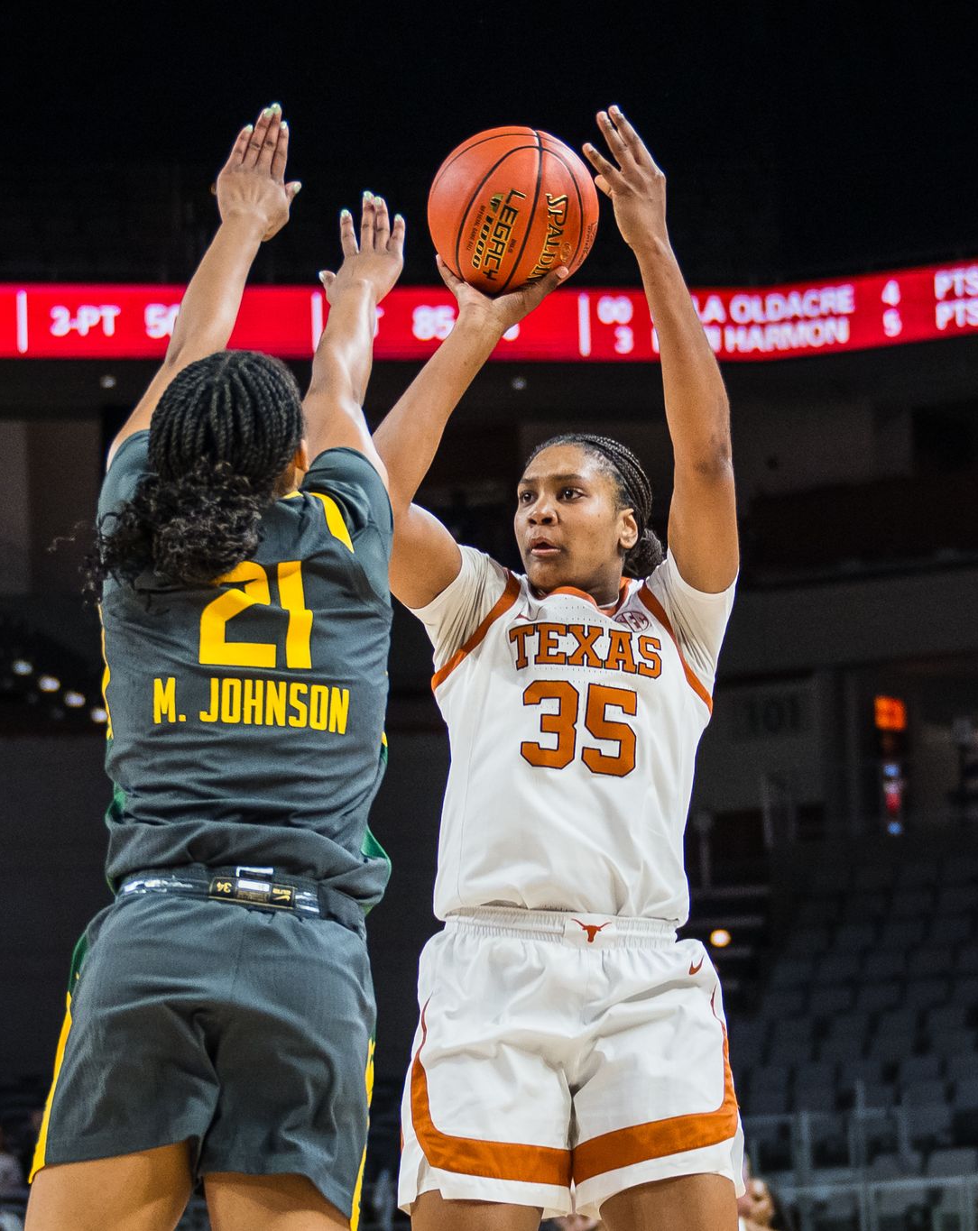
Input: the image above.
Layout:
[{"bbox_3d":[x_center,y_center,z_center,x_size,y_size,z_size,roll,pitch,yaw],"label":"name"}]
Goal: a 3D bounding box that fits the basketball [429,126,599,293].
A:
[{"bbox_3d":[0.034,-0.549,3.700,0.233,0.233,0.233,-2,-13,0],"label":"basketball"}]

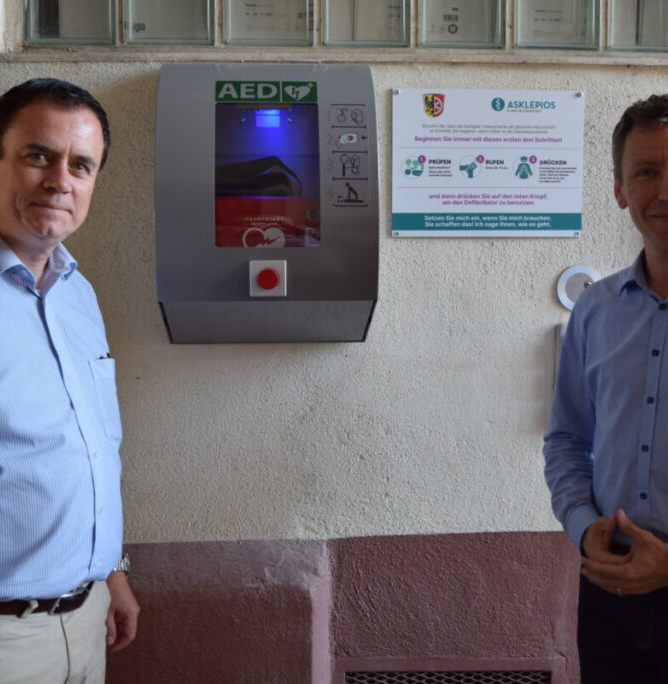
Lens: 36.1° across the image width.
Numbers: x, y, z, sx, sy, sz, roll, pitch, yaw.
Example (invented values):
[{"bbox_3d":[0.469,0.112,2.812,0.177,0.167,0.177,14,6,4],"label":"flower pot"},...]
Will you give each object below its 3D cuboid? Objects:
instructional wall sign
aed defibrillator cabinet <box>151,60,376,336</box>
[{"bbox_3d":[0.319,-0.367,2.122,0.400,0.300,0.010,-1,5,-5],"label":"instructional wall sign"},{"bbox_3d":[-0.127,-0.262,1.968,0.402,0.555,0.265,-1,5,-5],"label":"aed defibrillator cabinet"}]

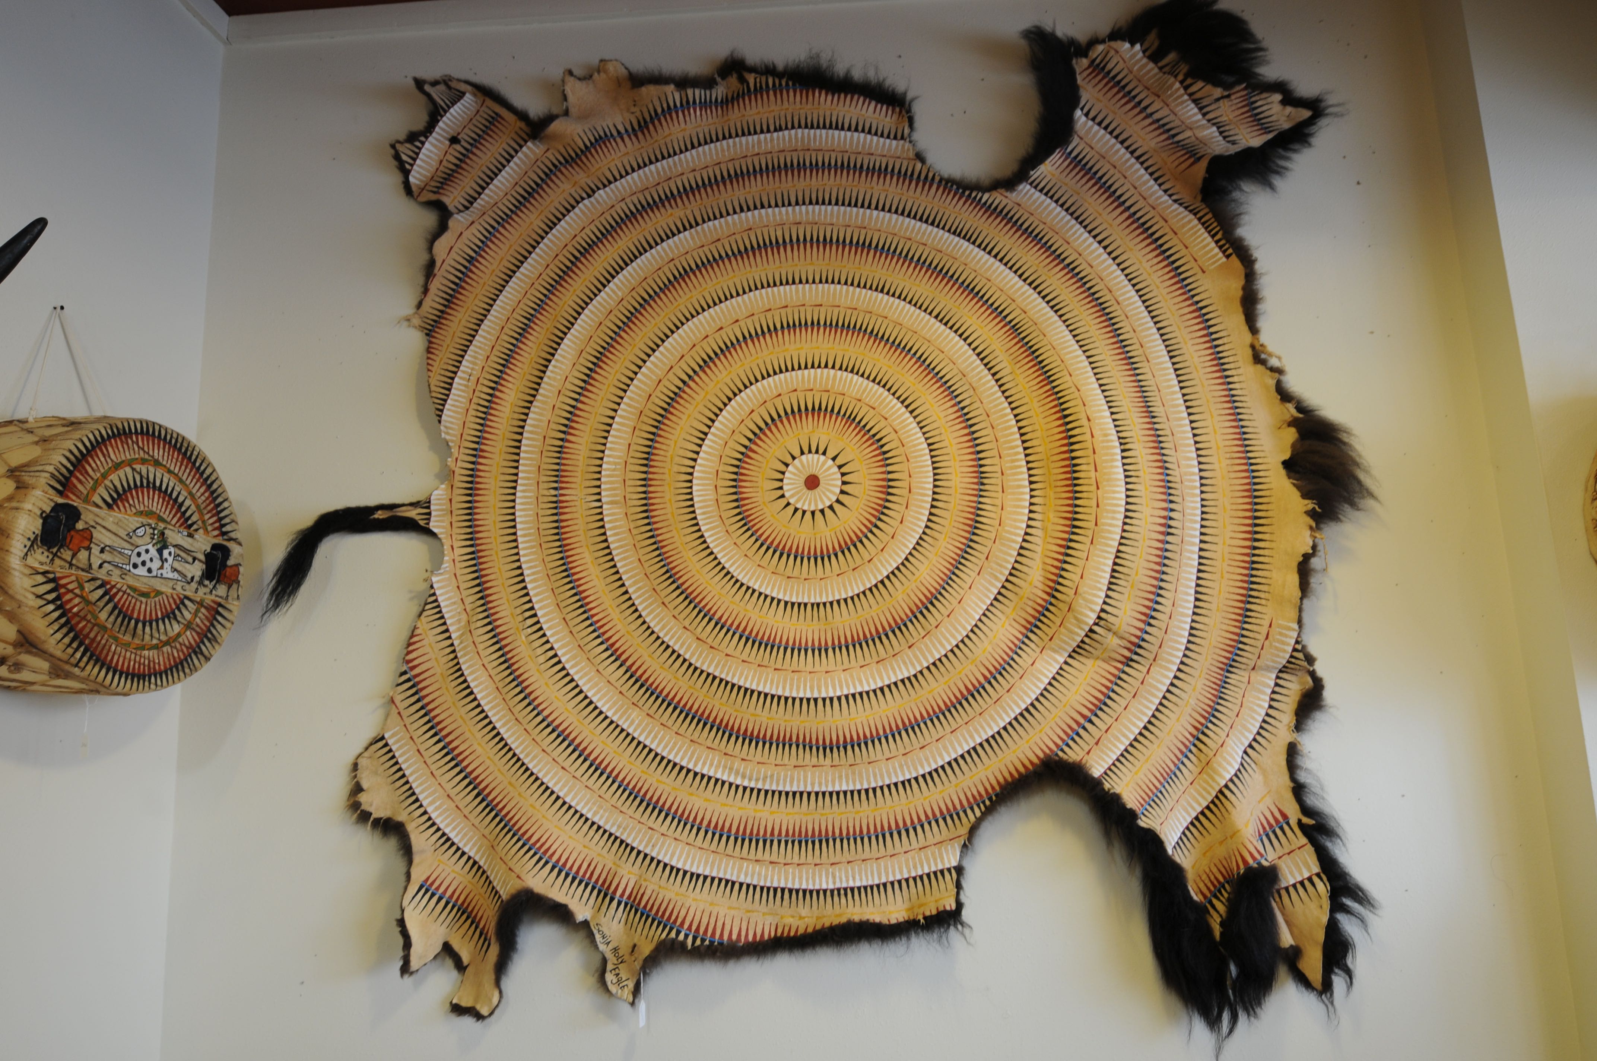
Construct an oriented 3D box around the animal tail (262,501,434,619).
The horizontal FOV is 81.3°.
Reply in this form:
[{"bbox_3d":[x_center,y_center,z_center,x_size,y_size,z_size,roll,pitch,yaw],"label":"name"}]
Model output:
[{"bbox_3d":[-1.006,0.062,2.083,0.389,0.249,0.055,-2,-9,2],"label":"animal tail"}]

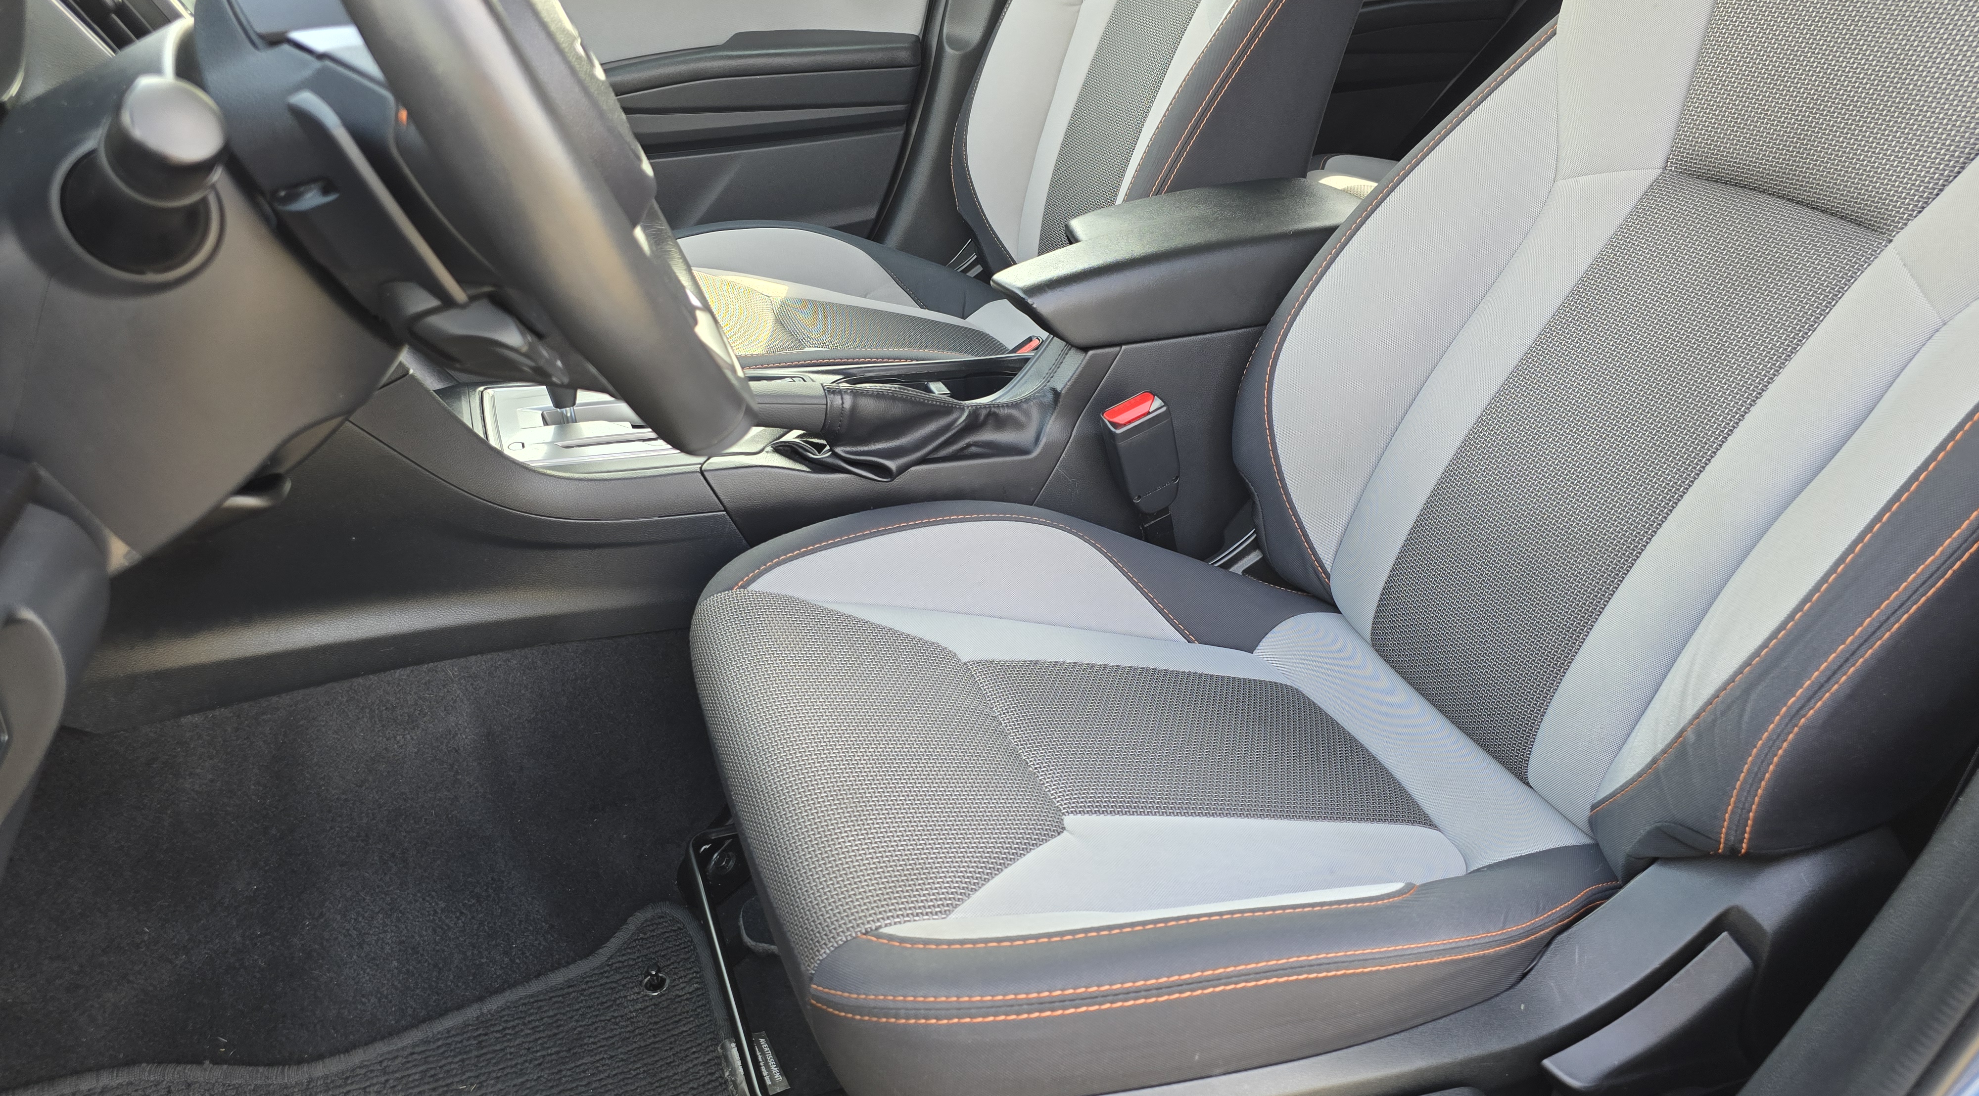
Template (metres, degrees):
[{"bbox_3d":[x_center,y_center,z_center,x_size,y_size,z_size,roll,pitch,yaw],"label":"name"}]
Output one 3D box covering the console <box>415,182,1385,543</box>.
[{"bbox_3d":[-0.032,-0.114,1.014,0.720,0.270,0.225,-9,31,-18],"label":"console"}]

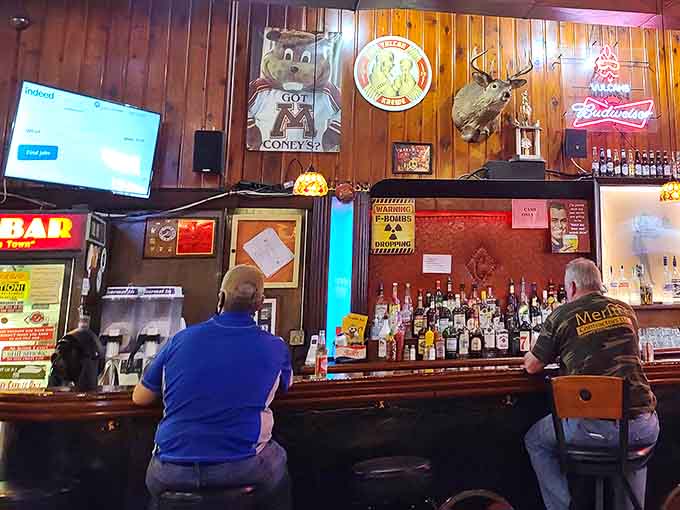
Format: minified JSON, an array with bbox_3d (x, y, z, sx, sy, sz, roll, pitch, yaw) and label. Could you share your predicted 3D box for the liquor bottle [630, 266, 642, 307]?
[{"bbox_3d":[2.366,0.244,3.911,0.085,0.310,0.085,2,-7,-10],"label":"liquor bottle"}]

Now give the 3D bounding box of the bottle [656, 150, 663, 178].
[{"bbox_3d":[2.576,-0.729,3.957,0.062,0.230,0.062,2,-7,-10],"label":"bottle"}]

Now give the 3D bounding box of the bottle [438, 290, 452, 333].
[{"bbox_3d":[0.736,0.411,3.425,0.090,0.326,0.085,2,-7,-9],"label":"bottle"}]

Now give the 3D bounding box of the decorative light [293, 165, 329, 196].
[{"bbox_3d":[-0.167,-0.408,2.733,0.195,0.165,0.195,2,-7,-10],"label":"decorative light"}]

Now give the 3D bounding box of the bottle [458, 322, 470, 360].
[{"bbox_3d":[0.799,0.552,3.150,0.072,0.234,0.072,2,-7,-9],"label":"bottle"}]

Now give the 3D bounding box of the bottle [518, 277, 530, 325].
[{"bbox_3d":[1.366,0.352,3.636,0.084,0.384,0.084,2,-7,-9],"label":"bottle"}]

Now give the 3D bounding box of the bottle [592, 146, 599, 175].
[{"bbox_3d":[2.012,-0.734,3.860,0.062,0.236,0.062,2,-7,-10],"label":"bottle"}]

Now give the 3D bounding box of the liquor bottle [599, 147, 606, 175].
[{"bbox_3d":[2.079,-0.733,3.872,0.062,0.233,0.062,2,-7,-10],"label":"liquor bottle"}]

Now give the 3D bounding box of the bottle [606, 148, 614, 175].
[{"bbox_3d":[2.203,-0.750,3.999,0.061,0.226,0.061,2,-7,-9],"label":"bottle"}]

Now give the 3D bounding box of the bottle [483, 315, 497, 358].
[{"bbox_3d":[1.043,0.570,3.429,0.085,0.300,0.085,2,-7,-10],"label":"bottle"}]

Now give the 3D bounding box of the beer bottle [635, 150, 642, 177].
[{"bbox_3d":[2.358,-0.718,3.880,0.062,0.229,0.062,2,-7,-9],"label":"beer bottle"}]

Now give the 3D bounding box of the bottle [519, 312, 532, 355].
[{"bbox_3d":[1.278,0.546,3.383,0.088,0.296,0.088,2,-7,-9],"label":"bottle"}]

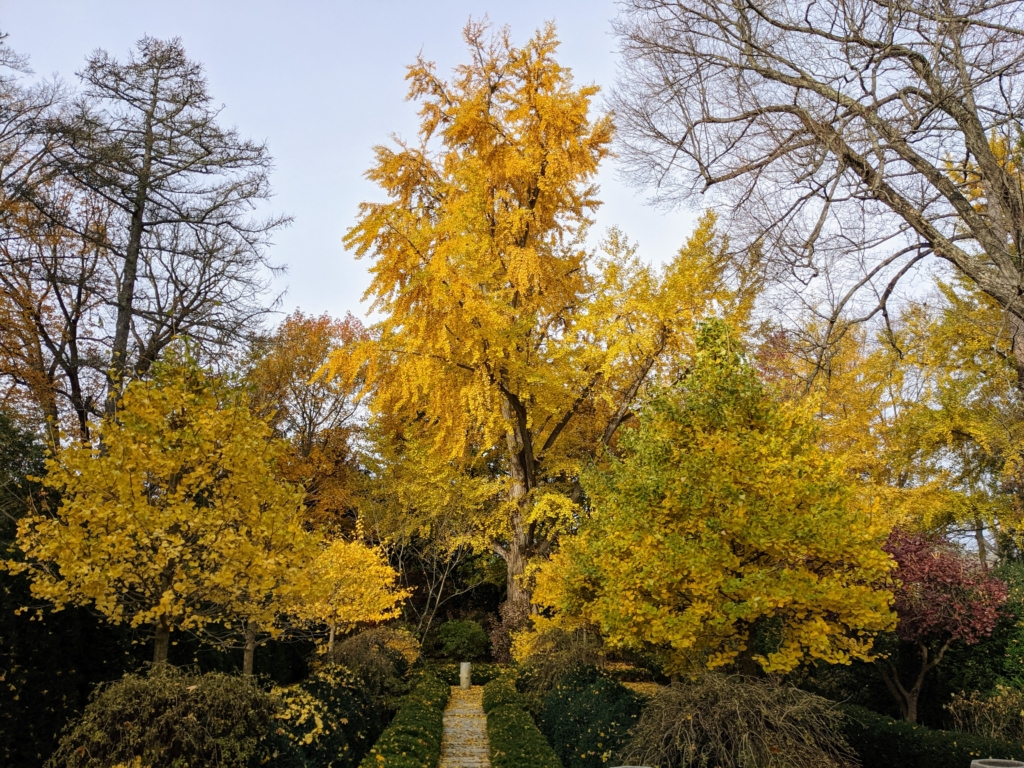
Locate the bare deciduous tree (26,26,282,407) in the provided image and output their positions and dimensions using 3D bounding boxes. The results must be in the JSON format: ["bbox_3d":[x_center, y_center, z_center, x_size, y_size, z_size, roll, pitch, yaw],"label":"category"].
[{"bbox_3d":[-14.795,-3.284,32.837,10.830,24.680,10.290,0,-12,0],"label":"bare deciduous tree"}]

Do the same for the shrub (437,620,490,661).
[{"bbox_3d":[-1.064,5.605,17.530,1.190,0.880,1.130,0,-12,0],"label":"shrub"}]

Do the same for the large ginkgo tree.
[{"bbox_3d":[1.200,-2.770,27.116,14.270,21.570,12.550,0,-12,0],"label":"large ginkgo tree"}]

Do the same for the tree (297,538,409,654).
[{"bbox_3d":[-3.462,4.624,16.711,2.580,2.980,2.450,0,-12,0],"label":"tree"}]

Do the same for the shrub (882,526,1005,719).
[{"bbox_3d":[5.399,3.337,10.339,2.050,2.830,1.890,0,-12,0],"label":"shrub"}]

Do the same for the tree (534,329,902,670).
[{"bbox_3d":[2.263,1.785,8.821,4.070,5.160,3.740,0,-12,0],"label":"tree"}]

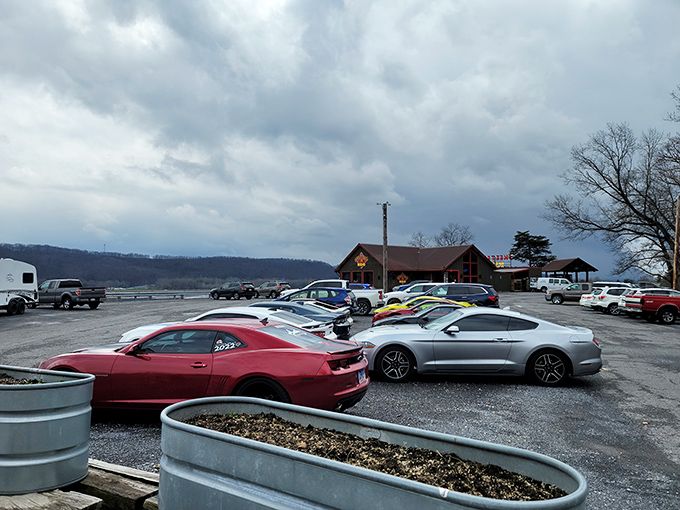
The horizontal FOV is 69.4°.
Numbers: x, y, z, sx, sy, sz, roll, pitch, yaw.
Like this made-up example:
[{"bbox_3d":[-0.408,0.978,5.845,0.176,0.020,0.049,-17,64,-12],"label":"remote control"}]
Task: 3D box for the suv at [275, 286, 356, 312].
[{"bbox_3d":[-1.407,2.224,21.714,4.380,1.600,1.790,-1,-3,13],"label":"suv"}]

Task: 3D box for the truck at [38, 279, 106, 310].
[{"bbox_3d":[-18.590,2.599,33.212,5.880,1.940,2.020,-1,-3,27],"label":"truck"}]

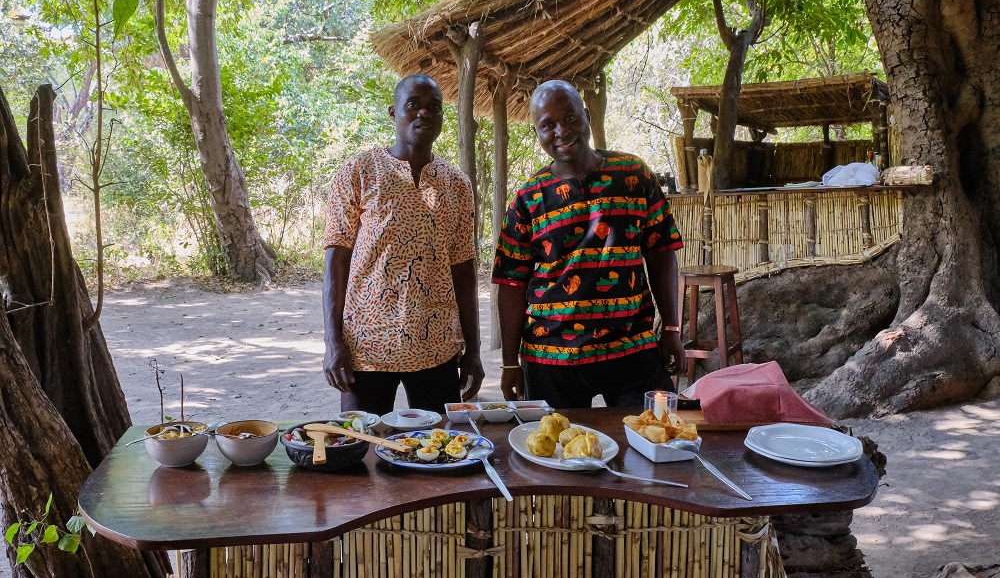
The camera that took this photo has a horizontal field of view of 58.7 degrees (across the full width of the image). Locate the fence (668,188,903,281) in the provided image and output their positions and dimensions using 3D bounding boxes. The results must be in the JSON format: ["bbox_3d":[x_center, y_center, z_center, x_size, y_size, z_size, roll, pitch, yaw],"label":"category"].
[{"bbox_3d":[1.950,-0.369,6.136,1.570,0.650,0.220,1,9,5],"label":"fence"}]

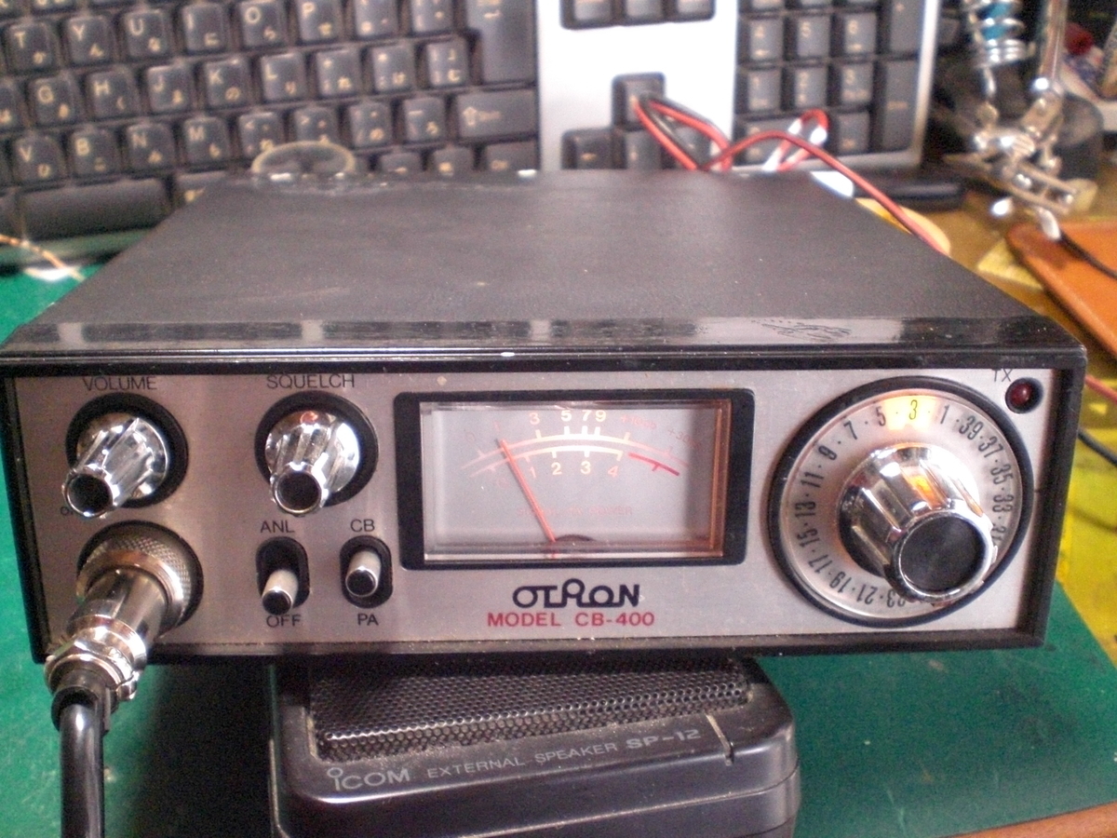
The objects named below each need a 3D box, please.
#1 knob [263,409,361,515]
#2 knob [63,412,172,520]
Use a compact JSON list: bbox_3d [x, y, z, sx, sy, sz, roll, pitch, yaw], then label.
[{"bbox_3d":[-0.040,0.008,0.196,0.015,0.015,0.017,0,20,-3],"label":"knob"},{"bbox_3d":[-0.071,0.009,0.194,0.015,0.015,0.017,0,20,-3],"label":"knob"}]

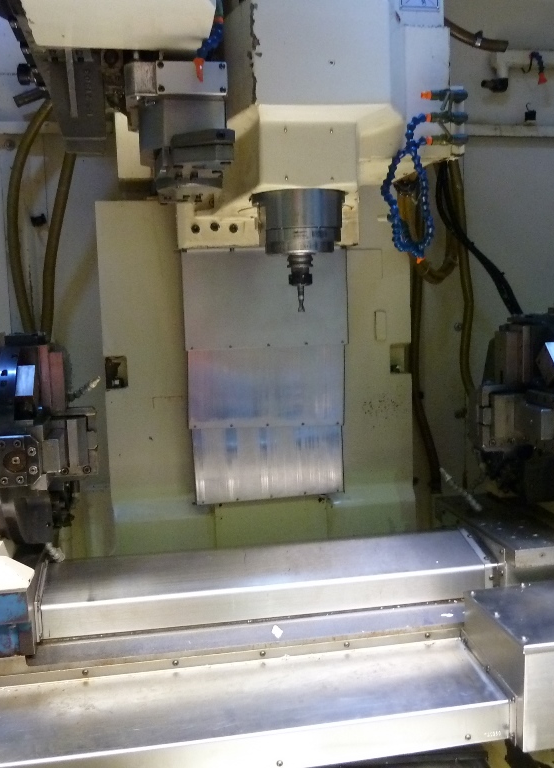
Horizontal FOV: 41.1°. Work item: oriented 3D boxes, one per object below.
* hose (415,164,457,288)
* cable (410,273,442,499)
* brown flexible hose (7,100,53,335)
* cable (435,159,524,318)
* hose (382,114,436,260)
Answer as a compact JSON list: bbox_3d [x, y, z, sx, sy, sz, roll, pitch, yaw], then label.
[{"bbox_3d":[0.477,-0.491,2.213,0.178,0.349,0.114,-3,6,-9],"label":"hose"},{"bbox_3d":[0.534,-0.009,2.644,0.108,0.835,0.074,-3,6,-9],"label":"cable"},{"bbox_3d":[-0.729,-0.499,2.224,0.170,0.674,0.132,-3,6,-9],"label":"brown flexible hose"},{"bbox_3d":[0.581,-0.436,2.143,0.230,0.478,0.144,-3,6,-9],"label":"cable"},{"bbox_3d":[0.330,-0.500,1.872,0.132,0.370,0.120,-3,6,-9],"label":"hose"}]

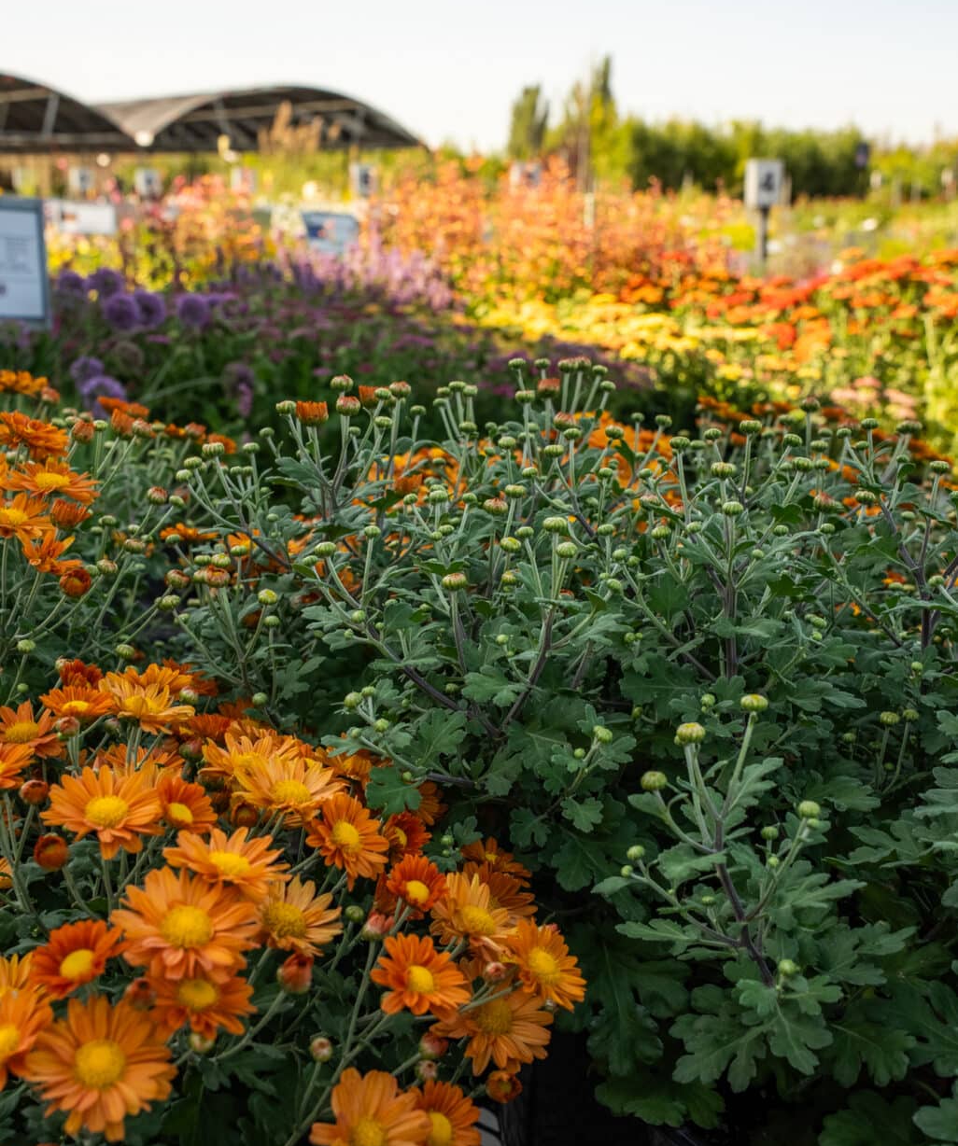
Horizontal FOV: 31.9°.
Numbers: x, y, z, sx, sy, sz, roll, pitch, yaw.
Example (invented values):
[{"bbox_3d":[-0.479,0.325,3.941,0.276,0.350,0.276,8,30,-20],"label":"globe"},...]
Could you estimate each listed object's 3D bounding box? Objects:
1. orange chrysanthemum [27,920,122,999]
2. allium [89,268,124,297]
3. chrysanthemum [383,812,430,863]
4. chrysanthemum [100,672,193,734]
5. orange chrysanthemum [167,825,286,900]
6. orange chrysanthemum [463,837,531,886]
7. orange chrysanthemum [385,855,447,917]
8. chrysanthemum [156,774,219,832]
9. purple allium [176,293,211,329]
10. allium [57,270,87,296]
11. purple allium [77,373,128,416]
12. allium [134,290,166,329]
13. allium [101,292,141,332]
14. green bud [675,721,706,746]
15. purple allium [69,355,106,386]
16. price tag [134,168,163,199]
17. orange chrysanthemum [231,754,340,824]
[{"bbox_3d":[-0.148,0.142,0.615,0.036,0.018,0.036,-9,36,2],"label":"orange chrysanthemum"},{"bbox_3d":[-0.533,-0.414,2.400,0.050,0.048,0.050,0,13,0],"label":"allium"},{"bbox_3d":[-0.031,0.113,0.710,0.017,0.025,0.025,-36,12,30],"label":"chrysanthemum"},{"bbox_3d":[-0.172,0.068,0.870,0.049,0.022,0.049,0,21,0],"label":"chrysanthemum"},{"bbox_3d":[-0.101,0.116,0.670,0.050,0.019,0.050,3,27,-1],"label":"orange chrysanthemum"},{"bbox_3d":[0.007,0.119,0.690,0.030,0.011,0.030,5,30,1],"label":"orange chrysanthemum"},{"bbox_3d":[-0.025,0.123,0.660,0.025,0.015,0.025,10,41,0],"label":"orange chrysanthemum"},{"bbox_3d":[-0.118,0.093,0.680,0.027,0.015,0.027,25,37,-6],"label":"chrysanthemum"},{"bbox_3d":[-0.401,-0.367,2.350,0.048,0.046,0.048,0,13,0],"label":"purple allium"},{"bbox_3d":[-0.644,-0.457,2.650,0.052,0.050,0.052,0,13,0],"label":"allium"},{"bbox_3d":[-0.405,-0.190,1.800,0.050,0.048,0.050,0,13,0],"label":"purple allium"},{"bbox_3d":[-0.495,-0.393,2.500,0.055,0.055,0.055,0,13,0],"label":"allium"},{"bbox_3d":[-0.525,-0.382,2.450,0.055,0.055,0.055,0,13,0],"label":"allium"},{"bbox_3d":[0.083,0.063,0.655,0.012,0.009,0.012,0,13,0],"label":"green bud"},{"bbox_3d":[-0.550,-0.282,2.350,0.050,0.049,0.050,0,13,0],"label":"purple allium"},{"bbox_3d":[-2.365,-2.791,12.000,0.180,0.210,0.080,-4,14,-17],"label":"price tag"},{"bbox_3d":[-0.087,0.098,0.755,0.051,0.021,0.051,3,23,-1],"label":"orange chrysanthemum"}]

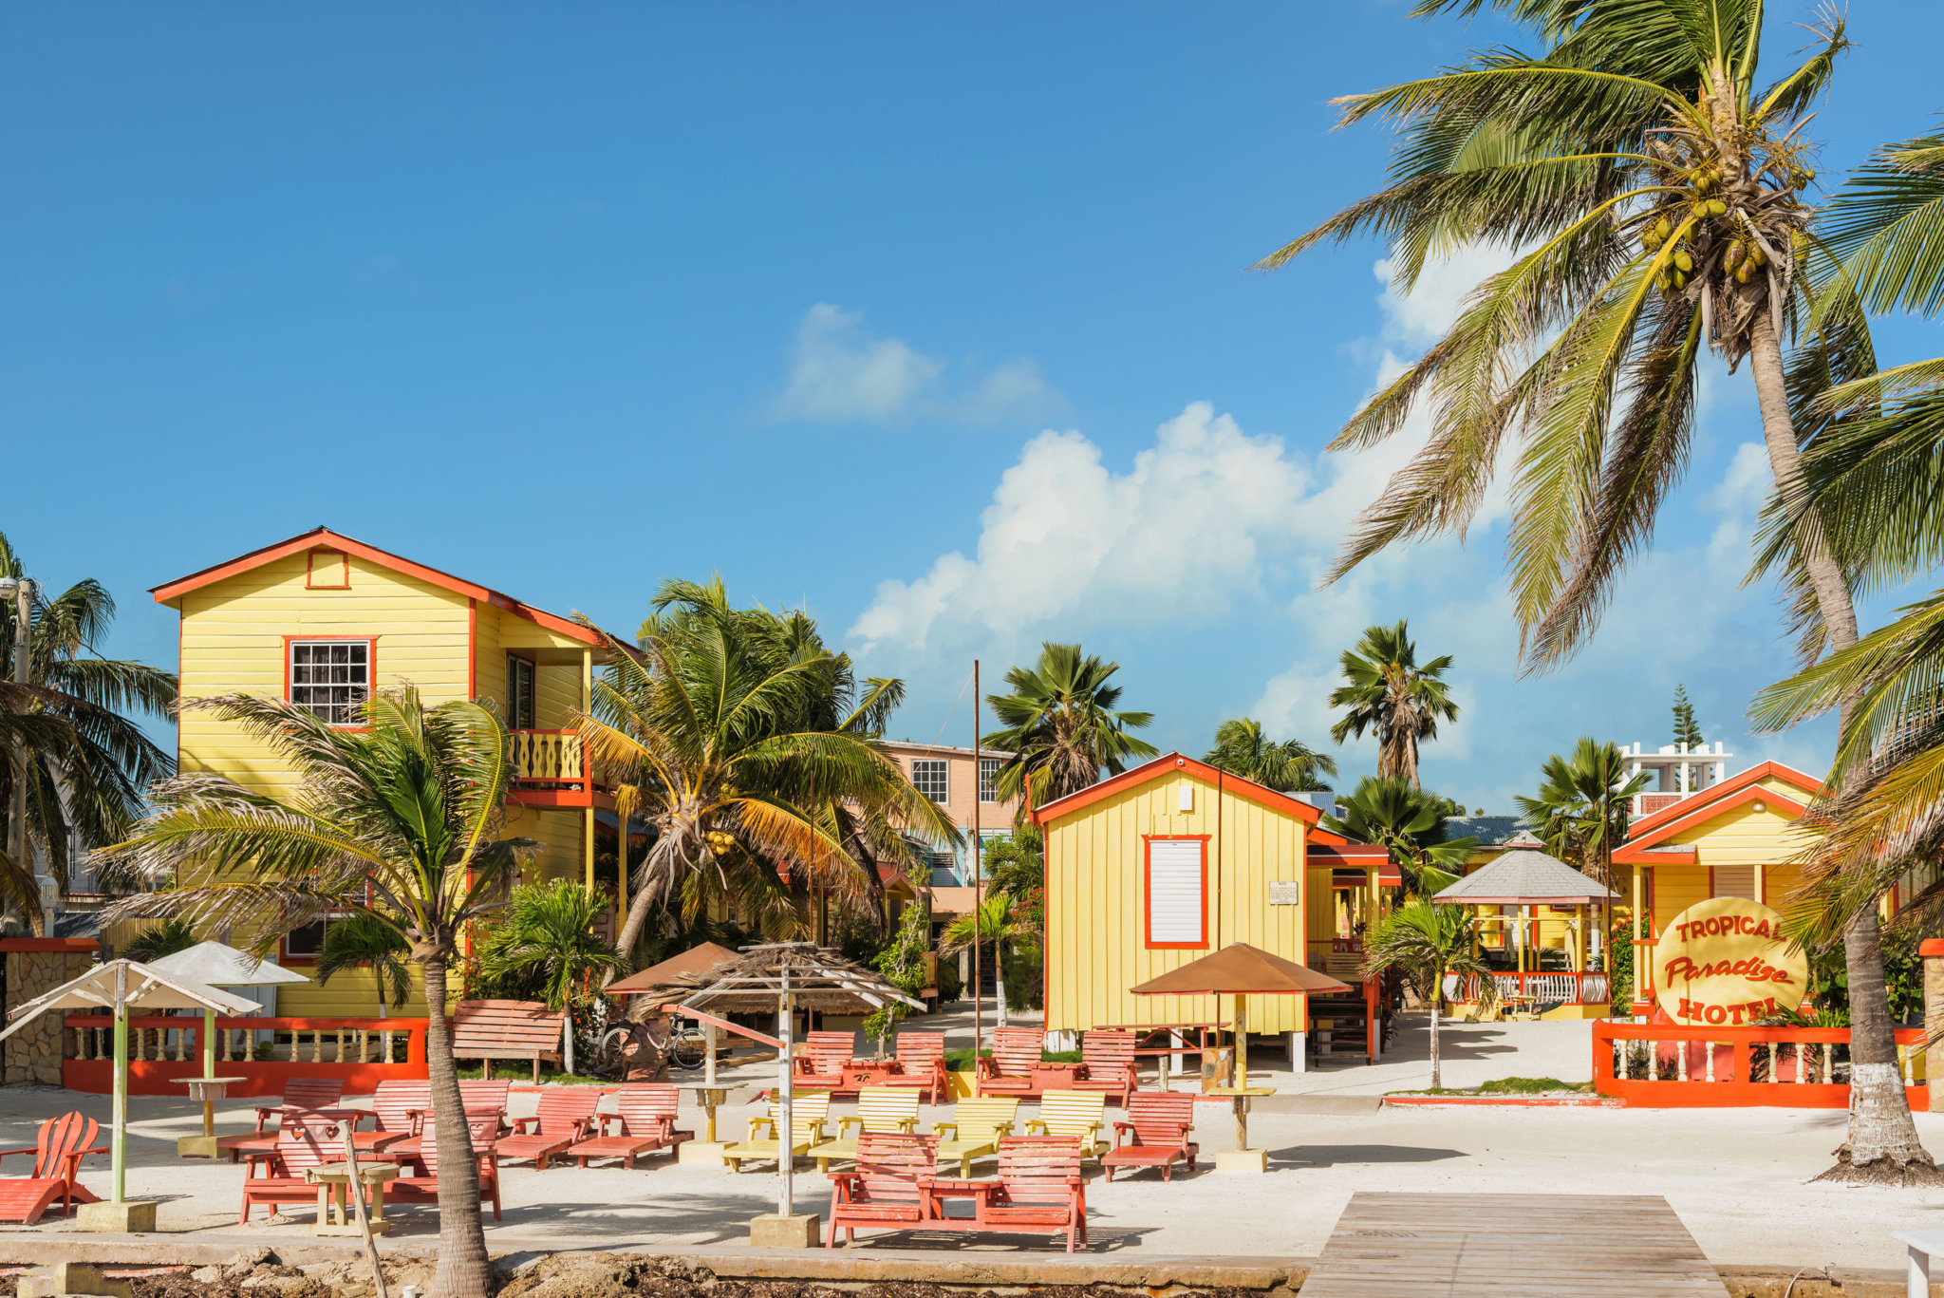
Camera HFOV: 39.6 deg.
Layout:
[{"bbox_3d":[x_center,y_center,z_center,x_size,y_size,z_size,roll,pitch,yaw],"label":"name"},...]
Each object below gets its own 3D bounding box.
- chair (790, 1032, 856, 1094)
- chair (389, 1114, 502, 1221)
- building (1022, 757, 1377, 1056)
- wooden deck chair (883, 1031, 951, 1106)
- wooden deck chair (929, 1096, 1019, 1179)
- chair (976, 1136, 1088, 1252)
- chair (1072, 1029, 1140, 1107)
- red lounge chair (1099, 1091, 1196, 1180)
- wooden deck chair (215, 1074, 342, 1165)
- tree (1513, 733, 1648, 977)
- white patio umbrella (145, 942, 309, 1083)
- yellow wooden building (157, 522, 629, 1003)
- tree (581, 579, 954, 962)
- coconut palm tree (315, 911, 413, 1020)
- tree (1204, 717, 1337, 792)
[{"bbox_3d":[-1.780,4.996,32.300,0.680,0.900,0.820,-1,-6,13],"label":"chair"},{"bbox_3d":[-4.320,4.193,21.910,0.700,0.860,0.900,-1,-5,12],"label":"chair"},{"bbox_3d":[4.237,4.288,43.771,4.950,4.750,7.000,-1,-6,12],"label":"building"},{"bbox_3d":[-0.675,4.977,32.000,0.680,0.900,0.820,-1,-6,13],"label":"wooden deck chair"},{"bbox_3d":[-0.060,4.618,25.587,0.700,0.680,1.650,-1,-5,15],"label":"wooden deck chair"},{"bbox_3d":[0.464,4.068,20.284,0.800,0.820,0.800,-1,-6,9],"label":"chair"},{"bbox_3d":[1.573,4.924,31.600,0.680,0.920,0.820,-1,-6,13],"label":"chair"},{"bbox_3d":[1.700,4.583,25.489,0.740,0.730,1.900,-1,-6,13],"label":"red lounge chair"},{"bbox_3d":[-6.400,4.431,25.281,0.720,0.720,1.850,-1,-6,11],"label":"wooden deck chair"},{"bbox_3d":[15.570,5.697,68.776,3.400,6.880,3.400,0,-6,0],"label":"tree"},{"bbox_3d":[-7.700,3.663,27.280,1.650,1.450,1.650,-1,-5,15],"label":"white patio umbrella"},{"bbox_3d":[-8.291,2.623,42.902,6.870,8.050,8.000,-1,-6,5],"label":"yellow wooden building"},{"bbox_3d":[-3.150,2.693,41.642,5.800,7.500,5.600,0,-6,0],"label":"tree"},{"bbox_3d":[-8.545,4.896,38.000,1.500,2.490,1.500,0,-6,0],"label":"coconut palm tree"},{"bbox_3d":[8.642,5.990,77.792,4.200,8.110,4.200,0,-6,0],"label":"tree"}]

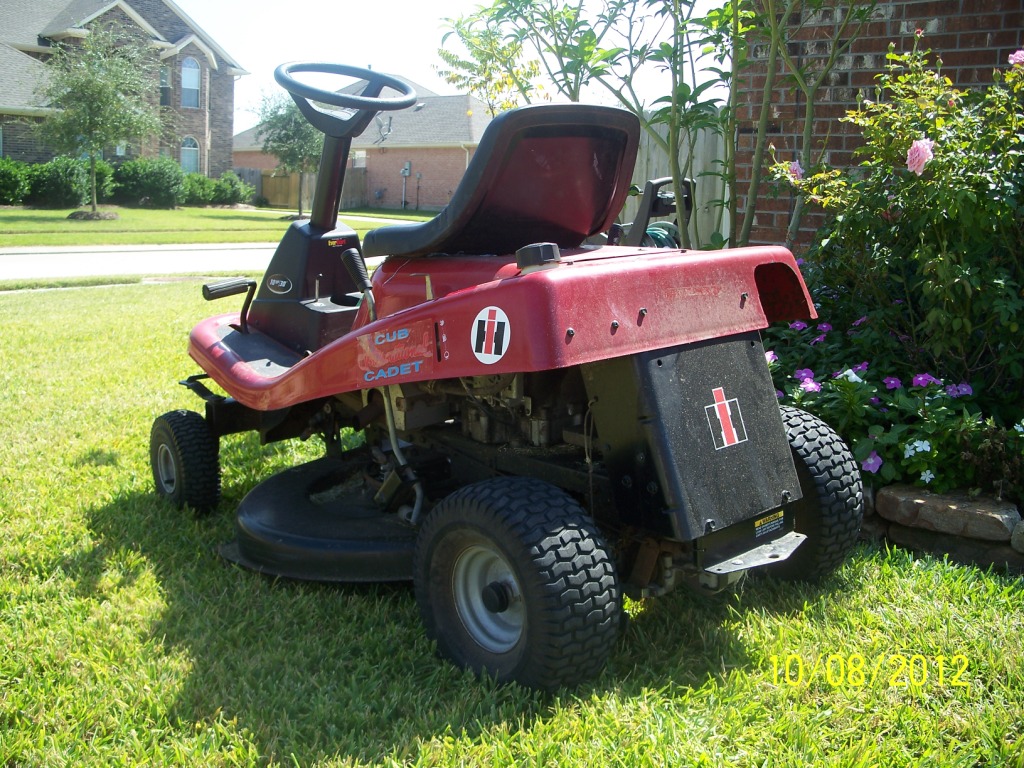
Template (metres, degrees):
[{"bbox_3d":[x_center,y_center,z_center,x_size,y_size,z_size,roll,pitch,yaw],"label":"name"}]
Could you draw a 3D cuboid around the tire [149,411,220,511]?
[{"bbox_3d":[-0.812,0.203,2.718,0.100,0.279,0.279,-9,14,-36],"label":"tire"}]

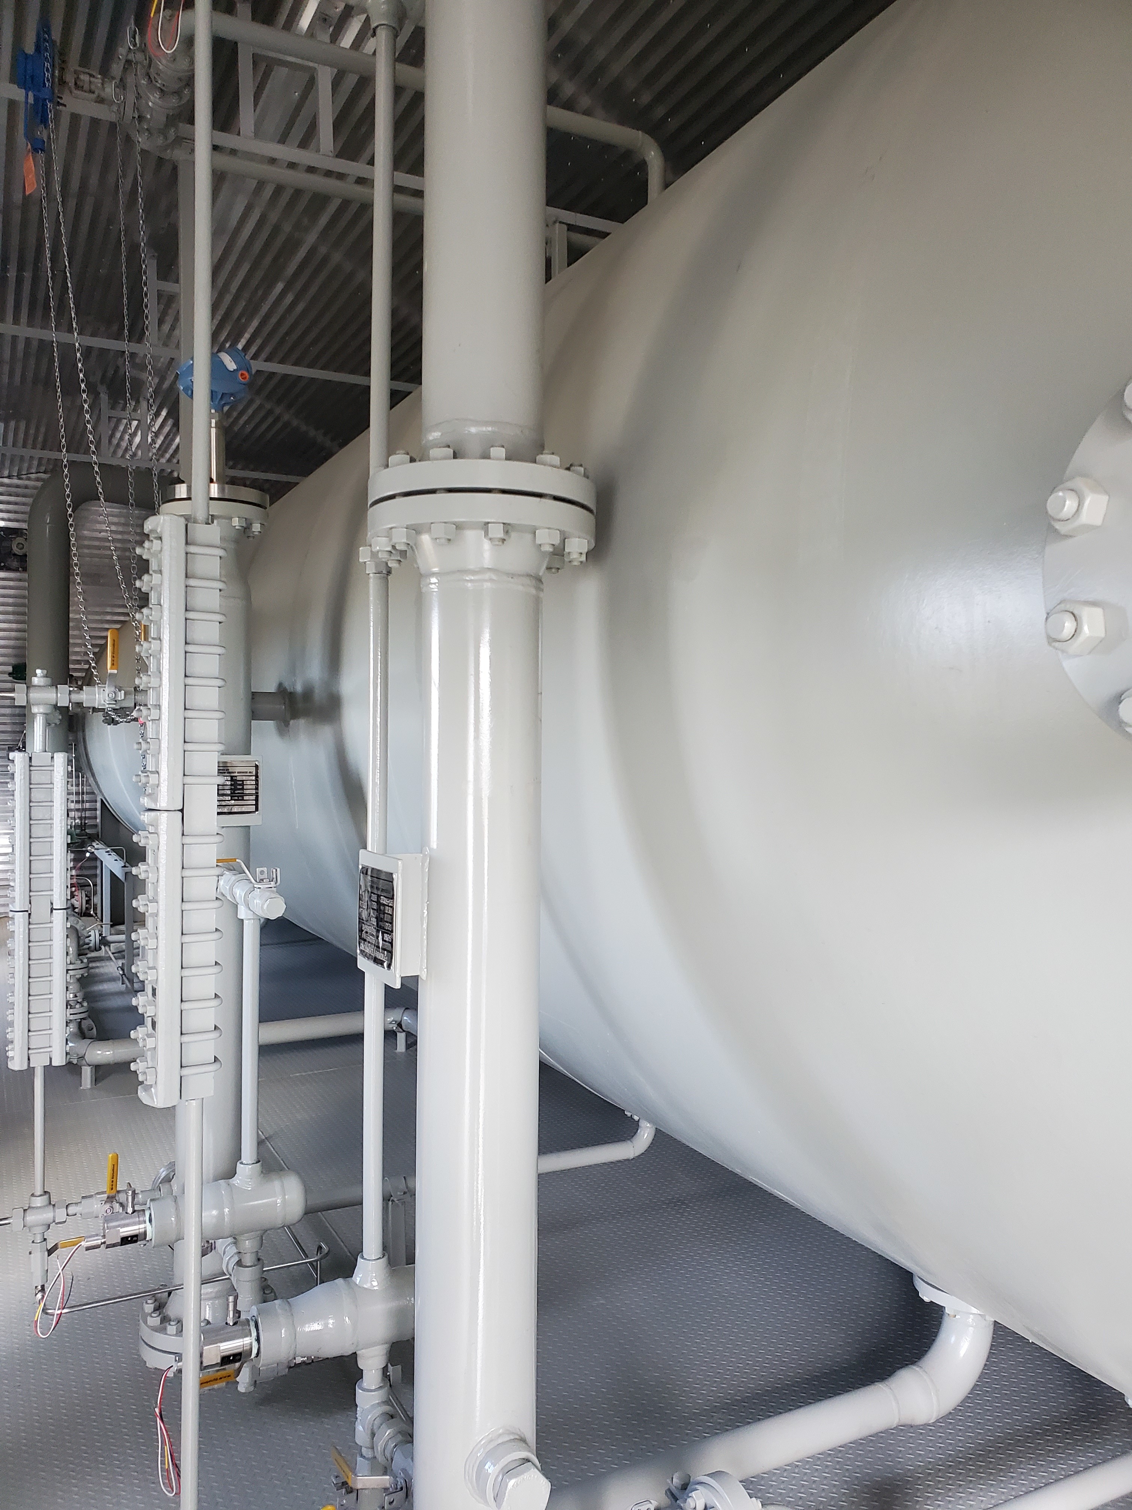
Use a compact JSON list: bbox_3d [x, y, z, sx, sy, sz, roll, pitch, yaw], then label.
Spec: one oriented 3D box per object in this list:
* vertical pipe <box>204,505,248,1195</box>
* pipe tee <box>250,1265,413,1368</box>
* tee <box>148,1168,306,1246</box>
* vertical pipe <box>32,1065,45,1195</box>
[{"bbox_3d":[-0.861,0.373,2.770,0.168,1.850,0.168,0,0,-28],"label":"vertical pipe"},{"bbox_3d":[-0.377,0.965,1.958,0.324,0.122,0.120,0,0,-28],"label":"pipe tee"},{"bbox_3d":[-0.722,0.975,2.429,0.322,0.130,0.120,0,0,-28],"label":"tee"},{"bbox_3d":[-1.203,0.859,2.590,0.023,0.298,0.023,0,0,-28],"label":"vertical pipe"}]

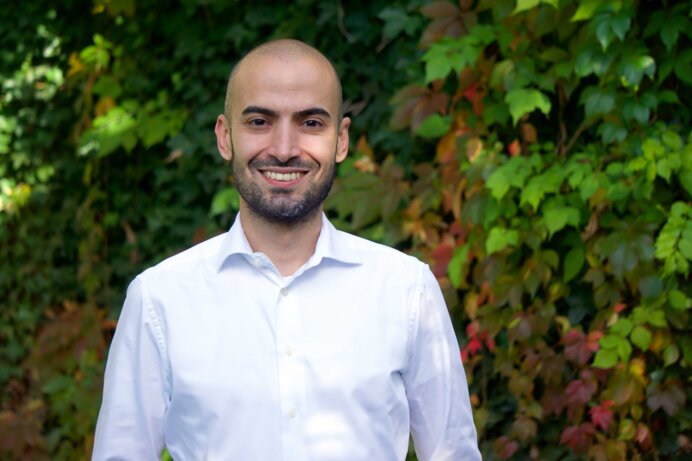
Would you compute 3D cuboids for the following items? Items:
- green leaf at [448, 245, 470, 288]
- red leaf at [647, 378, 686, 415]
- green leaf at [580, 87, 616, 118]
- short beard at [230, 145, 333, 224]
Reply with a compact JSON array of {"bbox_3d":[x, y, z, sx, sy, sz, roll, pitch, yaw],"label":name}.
[{"bbox_3d":[0.205,0.065,3.650,0.037,0.080,0.030,0,0,10],"label":"green leaf"},{"bbox_3d":[0.556,0.290,3.500,0.067,0.066,0.035,0,0,10],"label":"red leaf"},{"bbox_3d":[0.411,-0.209,3.300,0.056,0.052,0.017,0,-11,9],"label":"green leaf"},{"bbox_3d":[-0.081,-0.057,2.600,0.137,0.102,0.090,1,0,0],"label":"short beard"}]

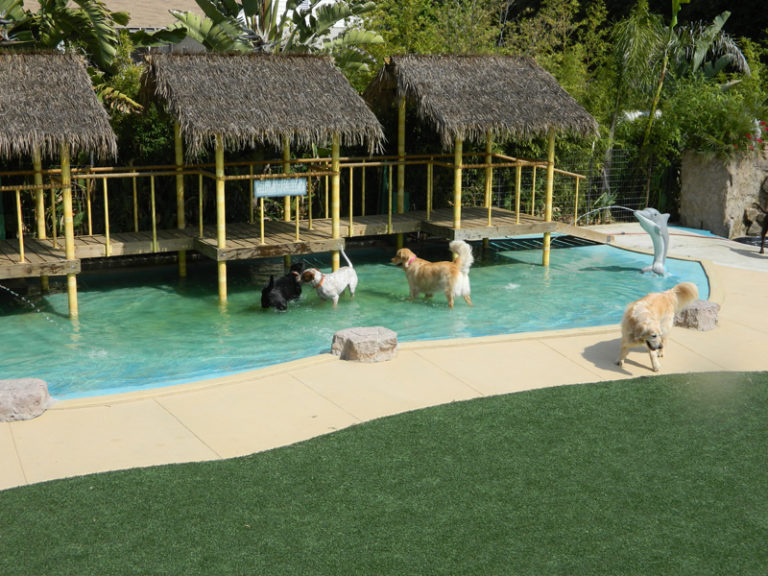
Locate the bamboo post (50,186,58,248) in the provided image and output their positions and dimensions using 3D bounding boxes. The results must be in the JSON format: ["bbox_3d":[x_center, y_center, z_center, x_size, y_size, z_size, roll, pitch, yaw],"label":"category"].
[{"bbox_3d":[-3.650,-0.798,11.516,0.036,0.735,0.036,-6,14,-28],"label":"bamboo post"}]

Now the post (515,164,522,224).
[{"bbox_3d":[1.748,-1.218,13.613,0.038,0.786,0.038,-6,14,-28],"label":"post"}]

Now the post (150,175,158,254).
[{"bbox_3d":[-2.595,-0.830,11.746,0.039,0.885,0.039,1,12,0],"label":"post"}]

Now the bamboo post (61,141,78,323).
[{"bbox_3d":[-3.173,-0.555,10.535,0.086,1.876,0.086,1,12,0],"label":"bamboo post"}]

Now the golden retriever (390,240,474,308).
[{"bbox_3d":[0.553,-0.161,11.847,0.920,0.750,0.300,5,13,19],"label":"golden retriever"}]

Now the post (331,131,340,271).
[{"bbox_3d":[-0.547,-0.854,12.012,0.086,1.903,0.086,1,12,0],"label":"post"}]

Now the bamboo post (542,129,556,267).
[{"bbox_3d":[2.191,-1.187,13.831,0.080,1.839,0.080,-6,14,-28],"label":"bamboo post"}]

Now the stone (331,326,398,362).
[{"bbox_3d":[-0.177,0.511,9.550,0.560,0.200,0.450,-1,13,-10],"label":"stone"}]

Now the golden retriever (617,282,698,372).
[{"bbox_3d":[2.506,0.318,9.577,0.420,0.630,0.970,7,14,27],"label":"golden retriever"}]

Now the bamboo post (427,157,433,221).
[{"bbox_3d":[0.603,-1.283,13.817,0.036,0.784,0.036,-6,14,-28],"label":"bamboo post"}]

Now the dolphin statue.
[{"bbox_3d":[3.431,-0.606,13.300,0.500,0.860,0.360,-6,14,-30],"label":"dolphin statue"}]

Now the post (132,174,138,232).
[{"bbox_3d":[-2.944,-1.005,12.361,0.039,0.762,0.039,1,12,0],"label":"post"}]

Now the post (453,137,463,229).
[{"bbox_3d":[0.940,-1.323,13.107,0.081,1.177,0.081,-6,14,-28],"label":"post"}]

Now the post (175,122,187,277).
[{"bbox_3d":[-2.515,-1.079,12.897,0.078,1.915,0.078,-6,14,-28],"label":"post"}]

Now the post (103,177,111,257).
[{"bbox_3d":[-3.118,-0.794,11.717,0.038,0.895,0.038,-6,14,-28],"label":"post"}]

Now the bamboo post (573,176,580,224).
[{"bbox_3d":[2.627,-1.171,14.200,0.039,0.710,0.039,1,12,0],"label":"bamboo post"}]

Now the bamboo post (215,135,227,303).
[{"bbox_3d":[-1.759,-0.723,11.315,0.086,1.911,0.086,1,12,0],"label":"bamboo post"}]

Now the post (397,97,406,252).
[{"bbox_3d":[0.238,-1.486,14.190,0.086,2.257,0.086,1,12,0],"label":"post"}]

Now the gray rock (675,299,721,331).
[{"bbox_3d":[3.275,0.282,11.004,0.330,0.240,0.385,-8,14,-36],"label":"gray rock"}]

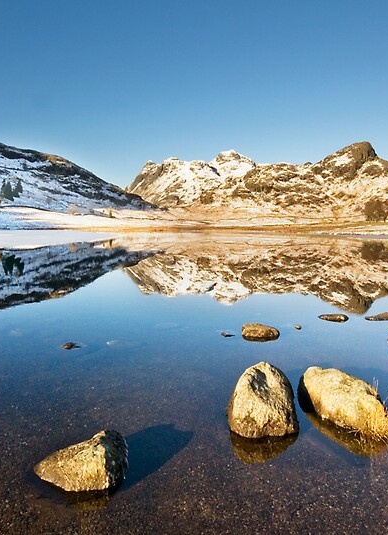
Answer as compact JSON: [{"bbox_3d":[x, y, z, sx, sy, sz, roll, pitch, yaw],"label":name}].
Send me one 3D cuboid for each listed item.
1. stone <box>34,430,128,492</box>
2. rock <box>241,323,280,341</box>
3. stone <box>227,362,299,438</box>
[{"bbox_3d":[-0.700,1.173,2.351,0.560,0.290,0.380,1,6,5],"label":"stone"},{"bbox_3d":[0.930,0.894,5.298,0.530,0.250,0.360,0,6,0],"label":"rock"},{"bbox_3d":[0.530,1.025,2.969,0.540,0.480,0.520,0,6,0],"label":"stone"}]

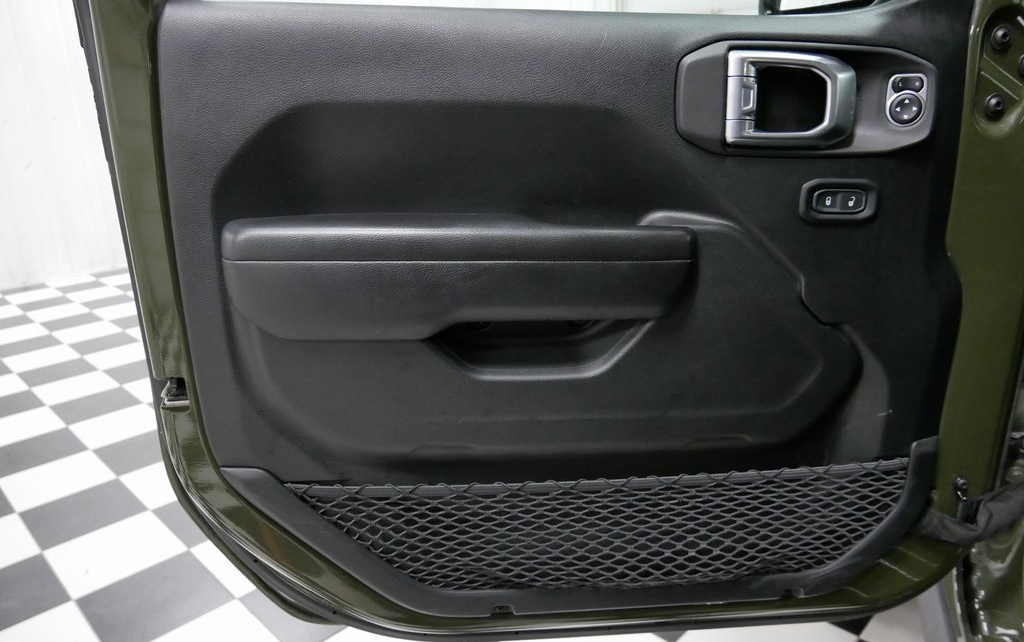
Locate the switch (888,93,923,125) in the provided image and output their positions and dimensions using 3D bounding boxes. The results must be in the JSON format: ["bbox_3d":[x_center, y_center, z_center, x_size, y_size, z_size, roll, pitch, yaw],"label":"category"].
[{"bbox_3d":[0.429,-0.231,0.774,0.034,0.034,0.013,-1,18,4],"label":"switch"}]

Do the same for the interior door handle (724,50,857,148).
[{"bbox_3d":[0.297,-0.238,0.763,0.133,0.097,0.035,-4,18,-5],"label":"interior door handle"}]

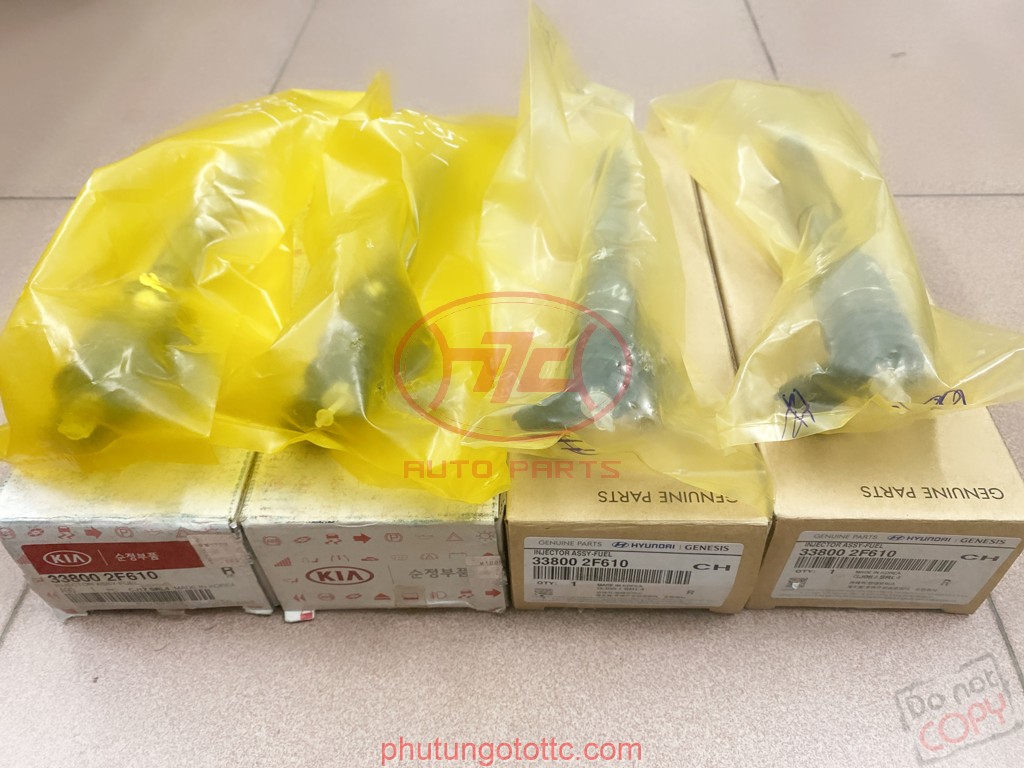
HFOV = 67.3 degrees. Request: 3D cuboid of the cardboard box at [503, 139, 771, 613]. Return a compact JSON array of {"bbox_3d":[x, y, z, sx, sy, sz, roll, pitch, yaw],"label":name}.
[{"bbox_3d":[0.048,-0.023,0.371,0.089,0.068,0.248,0,48,2],"label":"cardboard box"}]

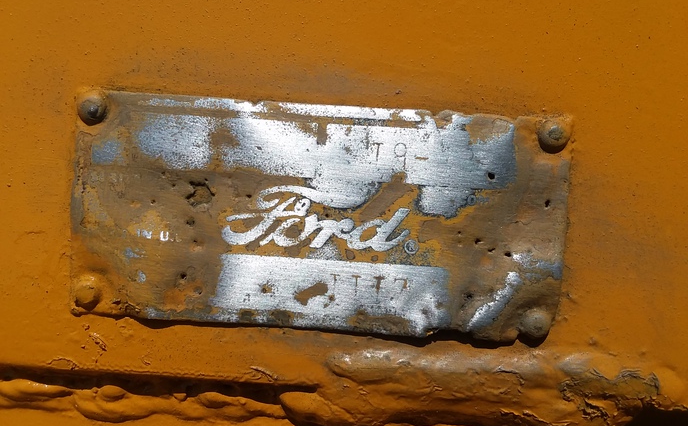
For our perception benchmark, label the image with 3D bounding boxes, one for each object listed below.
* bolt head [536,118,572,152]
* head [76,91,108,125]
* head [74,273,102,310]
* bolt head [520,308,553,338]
[{"bbox_3d":[0.050,-0.019,0.136,0.007,0.007,0.003,4,5,2],"label":"bolt head"},{"bbox_3d":[-0.061,-0.026,0.140,0.007,0.007,0.003,4,5,2],"label":"head"},{"bbox_3d":[-0.064,0.019,0.144,0.007,0.007,0.003,4,5,2],"label":"head"},{"bbox_3d":[0.047,0.026,0.140,0.008,0.008,0.004,4,5,2],"label":"bolt head"}]

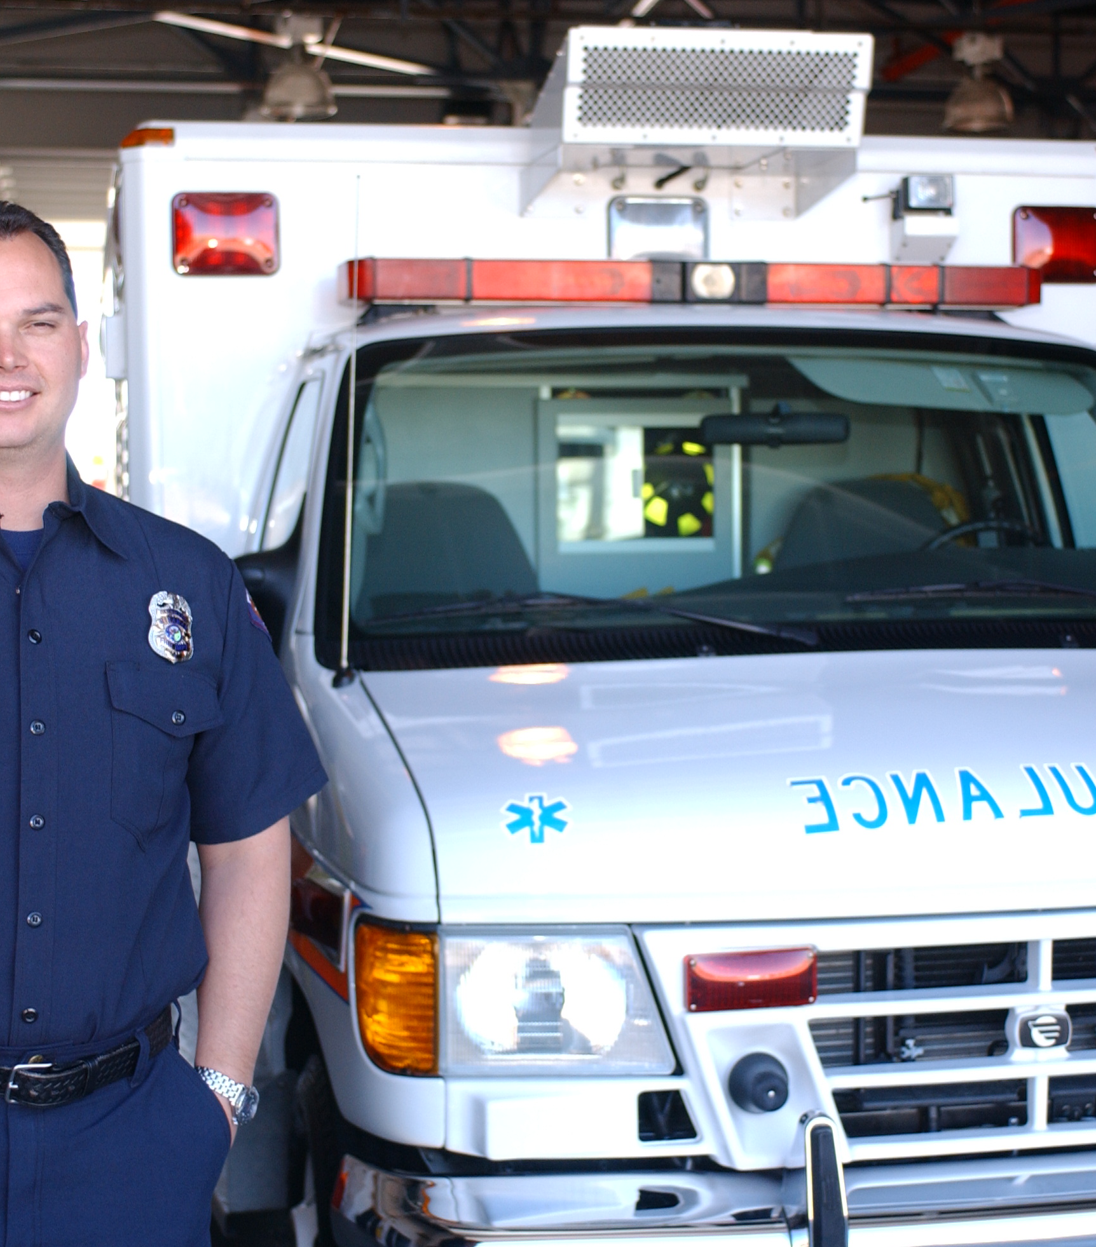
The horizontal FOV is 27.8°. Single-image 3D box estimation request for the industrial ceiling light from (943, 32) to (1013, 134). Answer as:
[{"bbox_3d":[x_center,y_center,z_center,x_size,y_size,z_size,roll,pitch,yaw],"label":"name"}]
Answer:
[{"bbox_3d":[2.758,-3.462,14.200,0.440,0.630,0.440,-1,3,-12],"label":"industrial ceiling light"}]

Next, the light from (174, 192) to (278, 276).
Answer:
[{"bbox_3d":[-0.703,-0.850,4.848,0.232,0.184,0.060,-1,3,-12],"label":"light"}]

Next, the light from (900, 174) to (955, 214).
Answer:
[{"bbox_3d":[0.874,-0.986,5.095,0.125,0.093,0.090,-1,3,-12],"label":"light"}]

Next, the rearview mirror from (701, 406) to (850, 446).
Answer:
[{"bbox_3d":[0.424,-0.361,4.139,0.272,0.062,0.045,-1,3,-4],"label":"rearview mirror"}]

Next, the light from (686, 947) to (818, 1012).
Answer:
[{"bbox_3d":[0.273,0.479,2.978,0.182,0.076,0.045,-1,3,-12],"label":"light"}]

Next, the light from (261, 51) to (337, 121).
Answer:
[{"bbox_3d":[-1.507,-3.249,13.400,0.455,0.420,0.455,-1,3,-12],"label":"light"}]

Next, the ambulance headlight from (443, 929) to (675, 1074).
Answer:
[{"bbox_3d":[0.009,0.507,3.012,0.315,0.206,0.120,-1,3,-6],"label":"ambulance headlight"}]

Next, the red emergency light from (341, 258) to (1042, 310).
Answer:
[{"bbox_3d":[0.309,-0.722,4.775,1.480,0.097,0.290,-1,3,-12],"label":"red emergency light"}]

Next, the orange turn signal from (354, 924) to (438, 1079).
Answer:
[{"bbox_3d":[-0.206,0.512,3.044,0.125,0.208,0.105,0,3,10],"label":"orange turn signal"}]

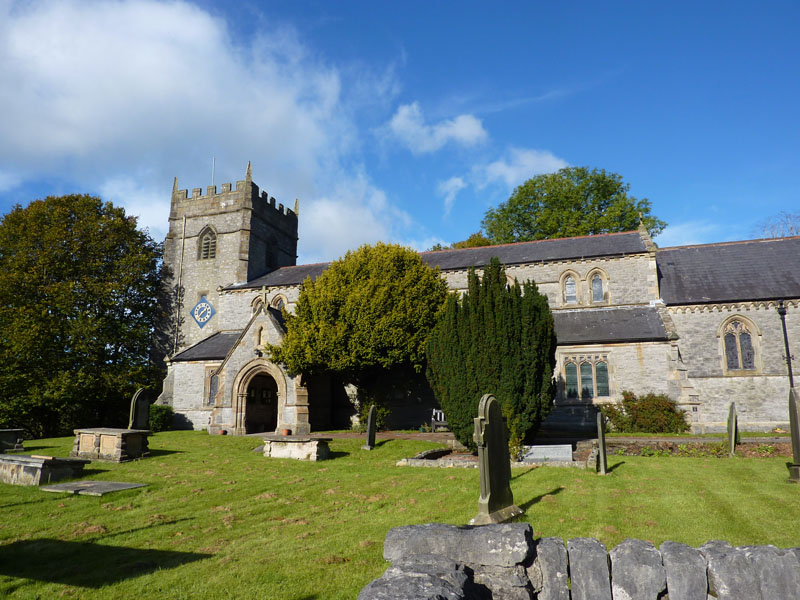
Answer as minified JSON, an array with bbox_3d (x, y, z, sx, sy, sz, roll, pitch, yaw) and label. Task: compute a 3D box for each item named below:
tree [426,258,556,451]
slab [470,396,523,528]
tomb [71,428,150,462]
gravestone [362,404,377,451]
[{"bbox_3d":[2.803,1.584,17.732,3.840,5.889,3.648,0,-10,0],"label":"tree"},{"bbox_3d":[1.348,2.191,8.138,0.400,1.690,0.920,-7,-12,33],"label":"slab"},{"bbox_3d":[-8.565,4.301,17.171,2.080,0.790,1.020,-5,-12,26],"label":"tomb"},{"bbox_3d":[-0.956,3.972,18.000,0.270,1.380,0.650,1,-10,17],"label":"gravestone"}]

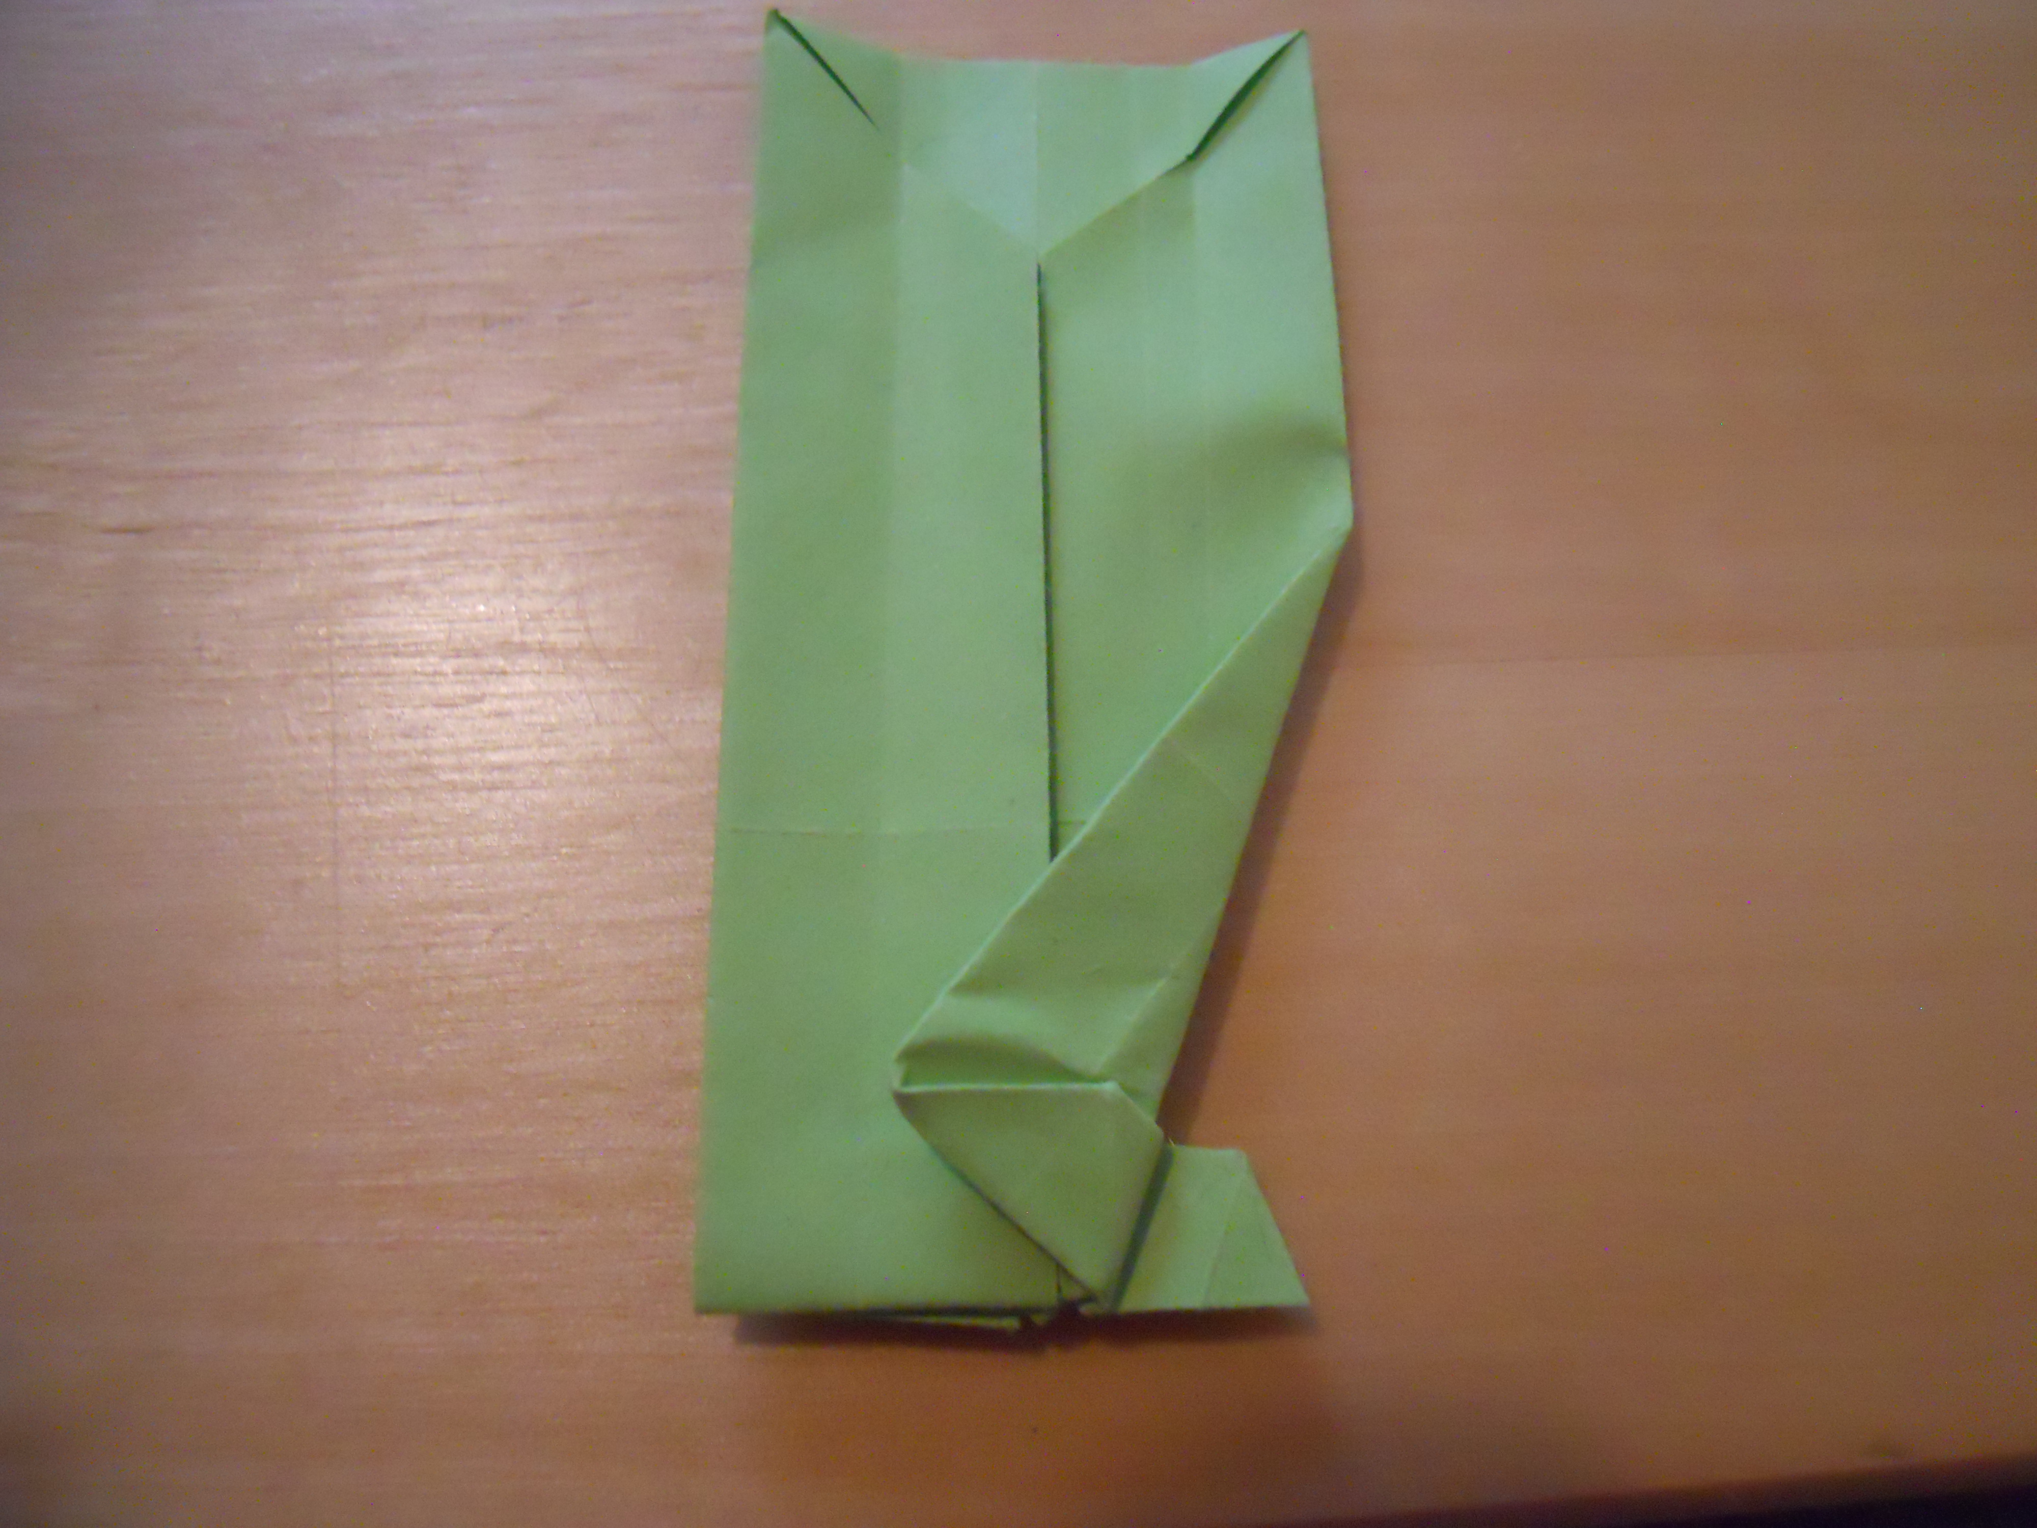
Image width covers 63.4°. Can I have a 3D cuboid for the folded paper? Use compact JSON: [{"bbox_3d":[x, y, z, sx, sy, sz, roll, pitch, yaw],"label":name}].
[{"bbox_3d":[0.005,-0.028,0.279,0.107,0.012,0.226,-1,71,0],"label":"folded paper"}]

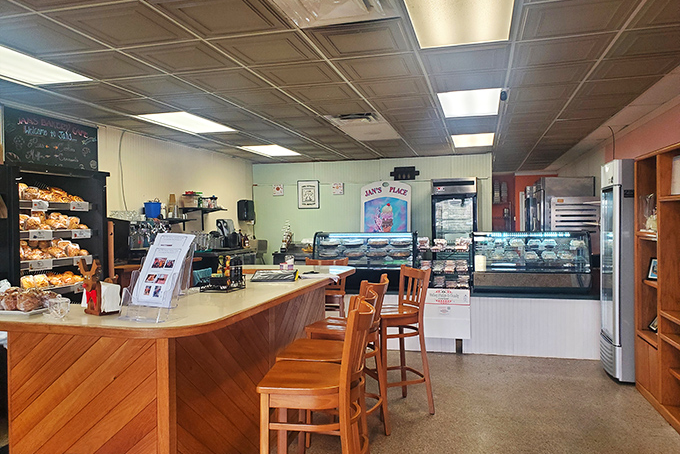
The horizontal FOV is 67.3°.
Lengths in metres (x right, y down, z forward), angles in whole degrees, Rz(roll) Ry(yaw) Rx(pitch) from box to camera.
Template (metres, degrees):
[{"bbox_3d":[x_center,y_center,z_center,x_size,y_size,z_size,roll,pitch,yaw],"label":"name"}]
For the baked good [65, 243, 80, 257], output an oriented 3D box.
[{"bbox_3d":[-2.387,0.219,4.556,0.100,0.110,0.105,-1,1,15],"label":"baked good"}]

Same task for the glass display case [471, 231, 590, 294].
[{"bbox_3d":[2.106,0.372,5.740,1.200,0.660,0.670,0,1,15],"label":"glass display case"}]

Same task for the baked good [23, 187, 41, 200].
[{"bbox_3d":[-2.702,-0.298,4.475,0.140,0.115,0.130,0,1,15],"label":"baked good"}]

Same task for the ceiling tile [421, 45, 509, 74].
[{"bbox_3d":[0.880,-1.177,3.585,0.605,0.030,0.605,0,1,15],"label":"ceiling tile"}]

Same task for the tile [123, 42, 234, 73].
[{"bbox_3d":[-1.046,-1.151,3.467,0.605,0.030,0.605,0,1,15],"label":"tile"}]

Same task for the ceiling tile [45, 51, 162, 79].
[{"bbox_3d":[-1.633,-1.140,3.604,0.600,0.030,0.600,-1,1,15],"label":"ceiling tile"}]

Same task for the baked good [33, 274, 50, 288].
[{"bbox_3d":[-2.443,0.446,4.180,0.100,0.110,0.120,-1,1,15],"label":"baked good"}]

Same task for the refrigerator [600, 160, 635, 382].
[{"bbox_3d":[2.799,0.396,4.728,0.640,1.980,0.610,0,1,15],"label":"refrigerator"}]

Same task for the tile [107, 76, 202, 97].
[{"bbox_3d":[-1.476,-1.153,4.193,0.600,0.030,0.600,-1,1,15],"label":"tile"}]

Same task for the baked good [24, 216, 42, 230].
[{"bbox_3d":[-2.495,-0.029,4.158,0.100,0.110,0.110,-1,1,15],"label":"baked good"}]

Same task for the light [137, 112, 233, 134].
[{"bbox_3d":[-1.674,-1.192,5.824,0.600,0.050,1.200,-1,1,15],"label":"light"}]

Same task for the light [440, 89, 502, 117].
[{"bbox_3d":[1.272,-1.214,5.058,0.590,0.070,1.200,0,1,15],"label":"light"}]

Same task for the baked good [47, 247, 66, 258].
[{"bbox_3d":[-2.440,0.220,4.395,0.110,0.100,0.130,-1,1,15],"label":"baked good"}]

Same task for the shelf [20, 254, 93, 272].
[{"bbox_3d":[-2.589,0.302,4.378,0.420,0.090,0.800,-1,1,15],"label":"shelf"}]

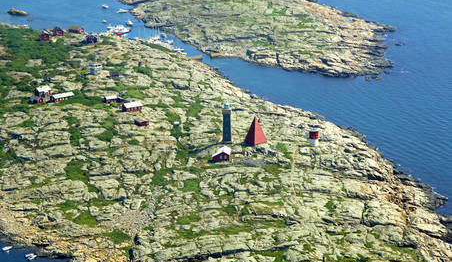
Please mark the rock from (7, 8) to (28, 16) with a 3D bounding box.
[{"bbox_3d":[-202.680,-115.900,1556.040,21.000,3.800,12.000,-1,17,0],"label":"rock"}]

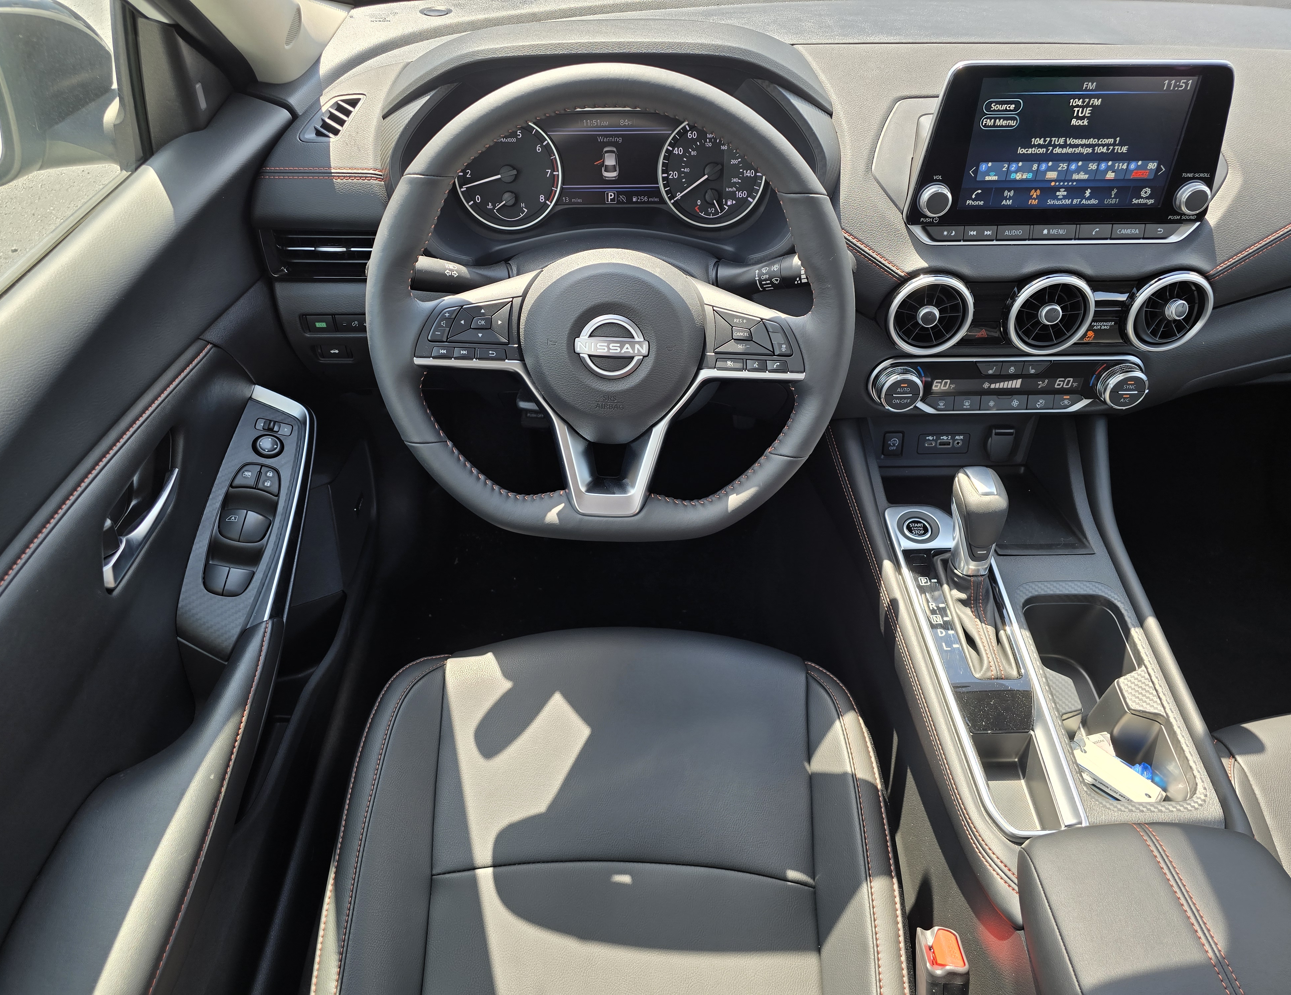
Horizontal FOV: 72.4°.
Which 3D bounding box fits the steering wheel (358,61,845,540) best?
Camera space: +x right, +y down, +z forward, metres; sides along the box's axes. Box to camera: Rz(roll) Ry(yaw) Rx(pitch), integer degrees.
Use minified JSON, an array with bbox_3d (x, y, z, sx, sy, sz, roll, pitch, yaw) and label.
[{"bbox_3d":[-0.026,-0.147,0.692,0.372,0.360,0.090,2,1,-2],"label":"steering wheel"}]

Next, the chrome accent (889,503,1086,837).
[{"bbox_3d":[0.296,0.140,0.792,0.092,0.030,0.350,-1,45,-2],"label":"chrome accent"}]

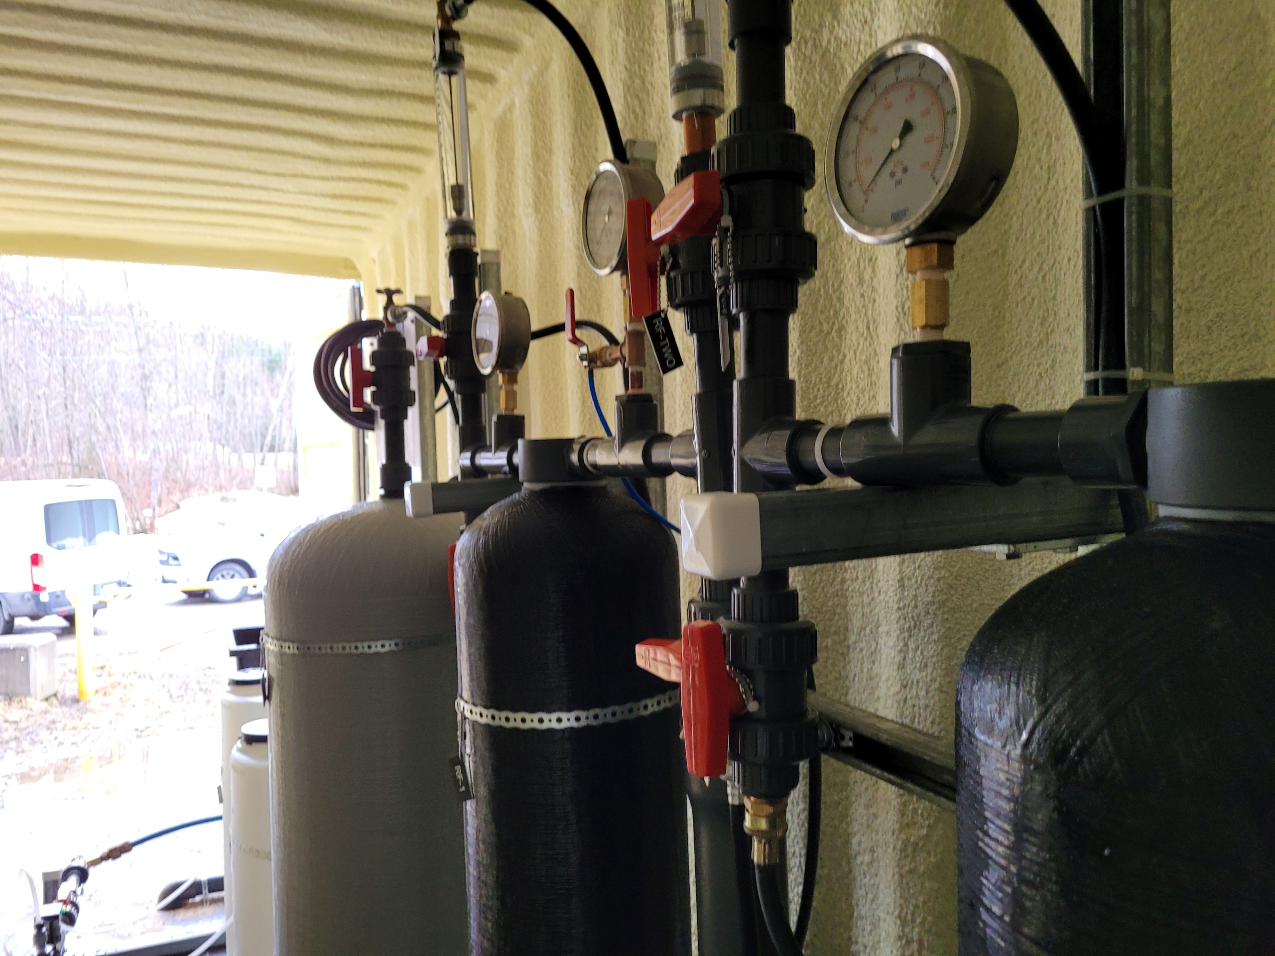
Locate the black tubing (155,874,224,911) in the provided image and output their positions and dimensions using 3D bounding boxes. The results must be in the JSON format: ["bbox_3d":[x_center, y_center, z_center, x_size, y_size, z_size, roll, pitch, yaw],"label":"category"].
[{"bbox_3d":[-1.380,1.308,3.020,0.270,0.070,0.150,-2,1,-26],"label":"black tubing"}]

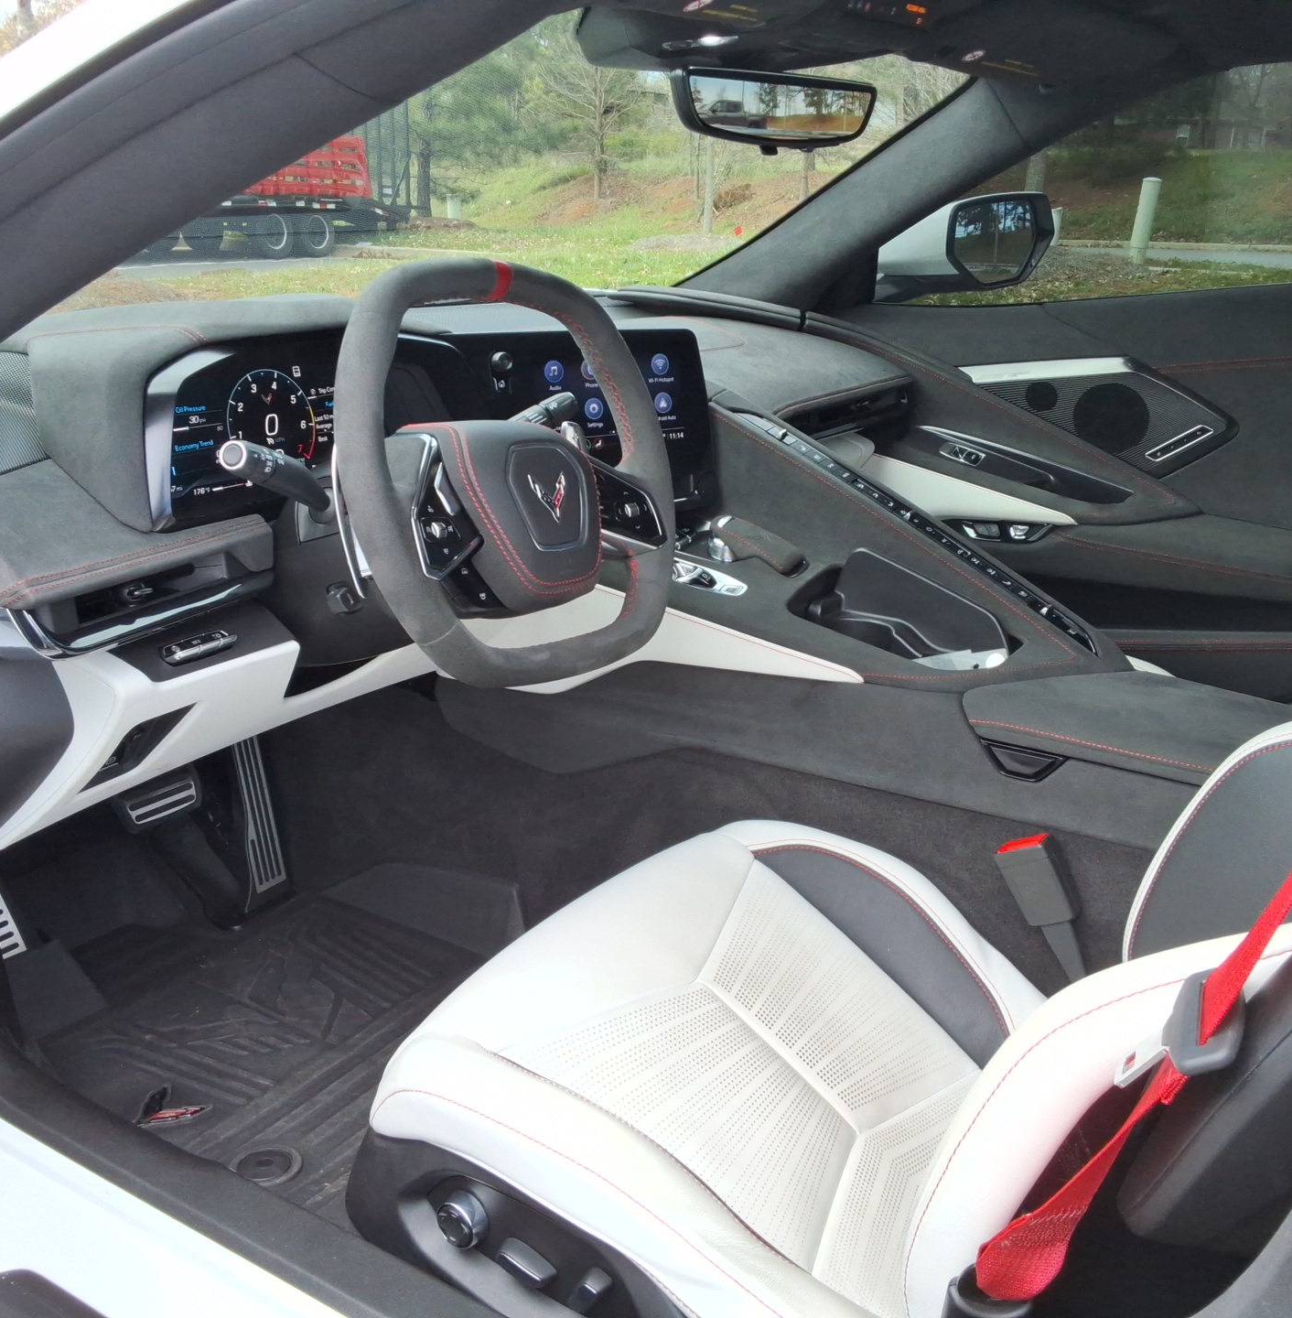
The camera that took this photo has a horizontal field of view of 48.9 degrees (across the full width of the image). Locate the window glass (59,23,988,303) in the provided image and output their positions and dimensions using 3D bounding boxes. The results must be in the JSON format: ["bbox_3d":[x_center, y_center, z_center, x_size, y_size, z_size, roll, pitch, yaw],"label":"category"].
[{"bbox_3d":[-0.167,-0.505,1.519,0.740,0.150,1.300,-20,3,37],"label":"window glass"}]

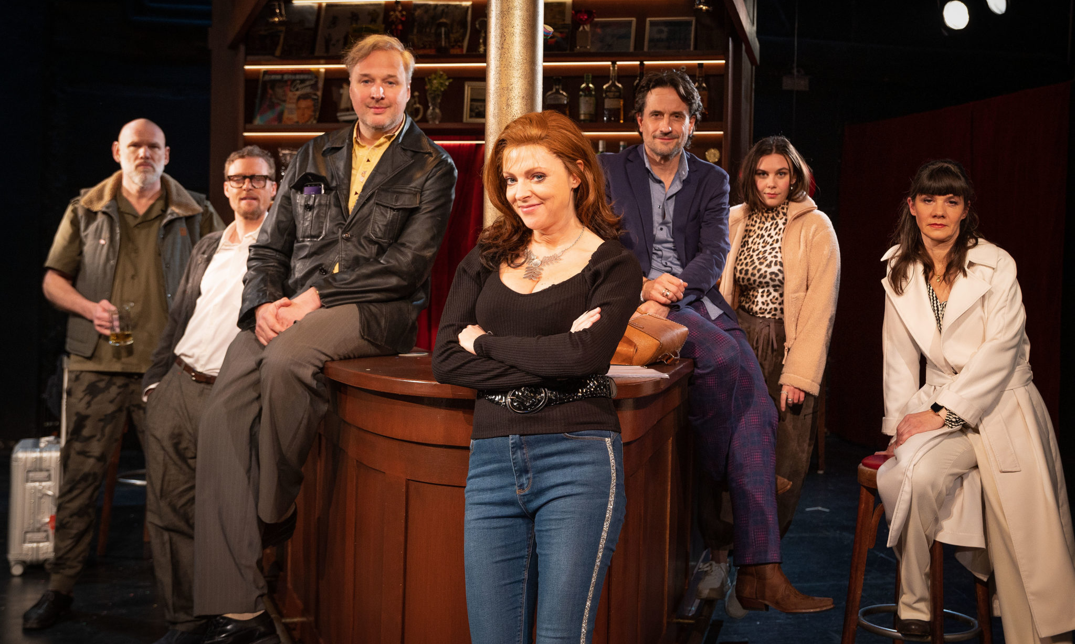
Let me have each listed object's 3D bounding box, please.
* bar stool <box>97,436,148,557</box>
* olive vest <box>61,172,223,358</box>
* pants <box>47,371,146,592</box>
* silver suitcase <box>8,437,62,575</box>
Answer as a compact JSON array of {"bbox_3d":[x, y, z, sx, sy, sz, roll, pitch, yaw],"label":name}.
[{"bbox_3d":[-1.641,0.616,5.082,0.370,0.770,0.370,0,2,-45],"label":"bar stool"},{"bbox_3d":[-1.377,-0.203,4.150,0.510,0.620,0.300,1,2,-13],"label":"olive vest"},{"bbox_3d":[-1.438,0.501,4.150,0.480,0.820,0.290,1,2,-15],"label":"pants"},{"bbox_3d":[-2.131,0.767,5.098,0.225,0.540,0.390,1,2,-18],"label":"silver suitcase"}]

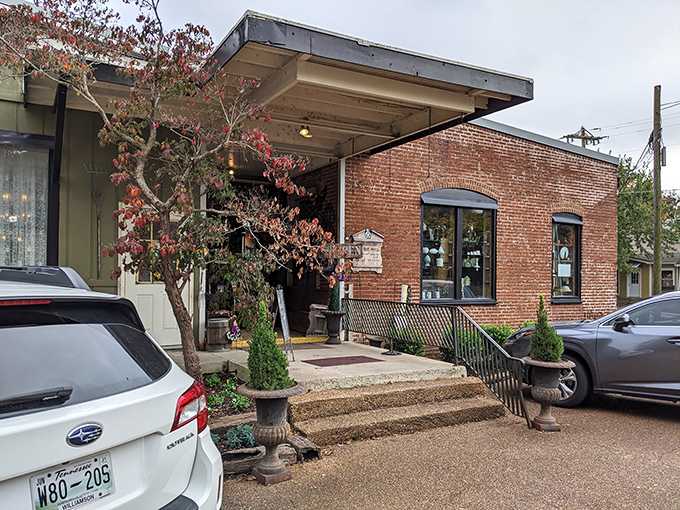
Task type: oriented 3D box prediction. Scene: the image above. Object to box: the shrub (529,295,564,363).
[{"bbox_3d":[2.309,0.827,5.930,0.400,0.760,0.400,2,-3,-28],"label":"shrub"}]

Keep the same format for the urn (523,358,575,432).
[{"bbox_3d":[2.331,1.571,5.930,0.550,0.730,0.550,2,-3,-28],"label":"urn"}]

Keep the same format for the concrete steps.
[{"bbox_3d":[0.640,1.800,6.300,2.720,0.310,1.000,2,-3,-28],"label":"concrete steps"}]

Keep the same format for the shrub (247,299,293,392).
[{"bbox_3d":[-0.587,0.759,4.450,0.400,0.750,0.400,0,-2,0],"label":"shrub"}]

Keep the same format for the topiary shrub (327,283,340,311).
[{"bbox_3d":[-0.128,0.794,10.400,0.250,0.600,0.250,0,-2,0],"label":"topiary shrub"}]

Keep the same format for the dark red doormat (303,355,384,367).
[{"bbox_3d":[0.057,1.592,7.947,1.080,0.020,0.580,2,-3,-28],"label":"dark red doormat"}]

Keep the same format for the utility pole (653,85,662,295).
[{"bbox_3d":[12.583,-1.960,21.000,0.310,9.600,0.310,2,-3,-28],"label":"utility pole"}]

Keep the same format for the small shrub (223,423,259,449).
[{"bbox_3d":[-0.905,1.681,4.900,0.360,0.190,0.330,2,-3,-28],"label":"small shrub"}]

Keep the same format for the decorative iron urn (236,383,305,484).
[{"bbox_3d":[-0.581,1.489,4.450,0.560,0.740,0.560,0,-2,0],"label":"decorative iron urn"}]

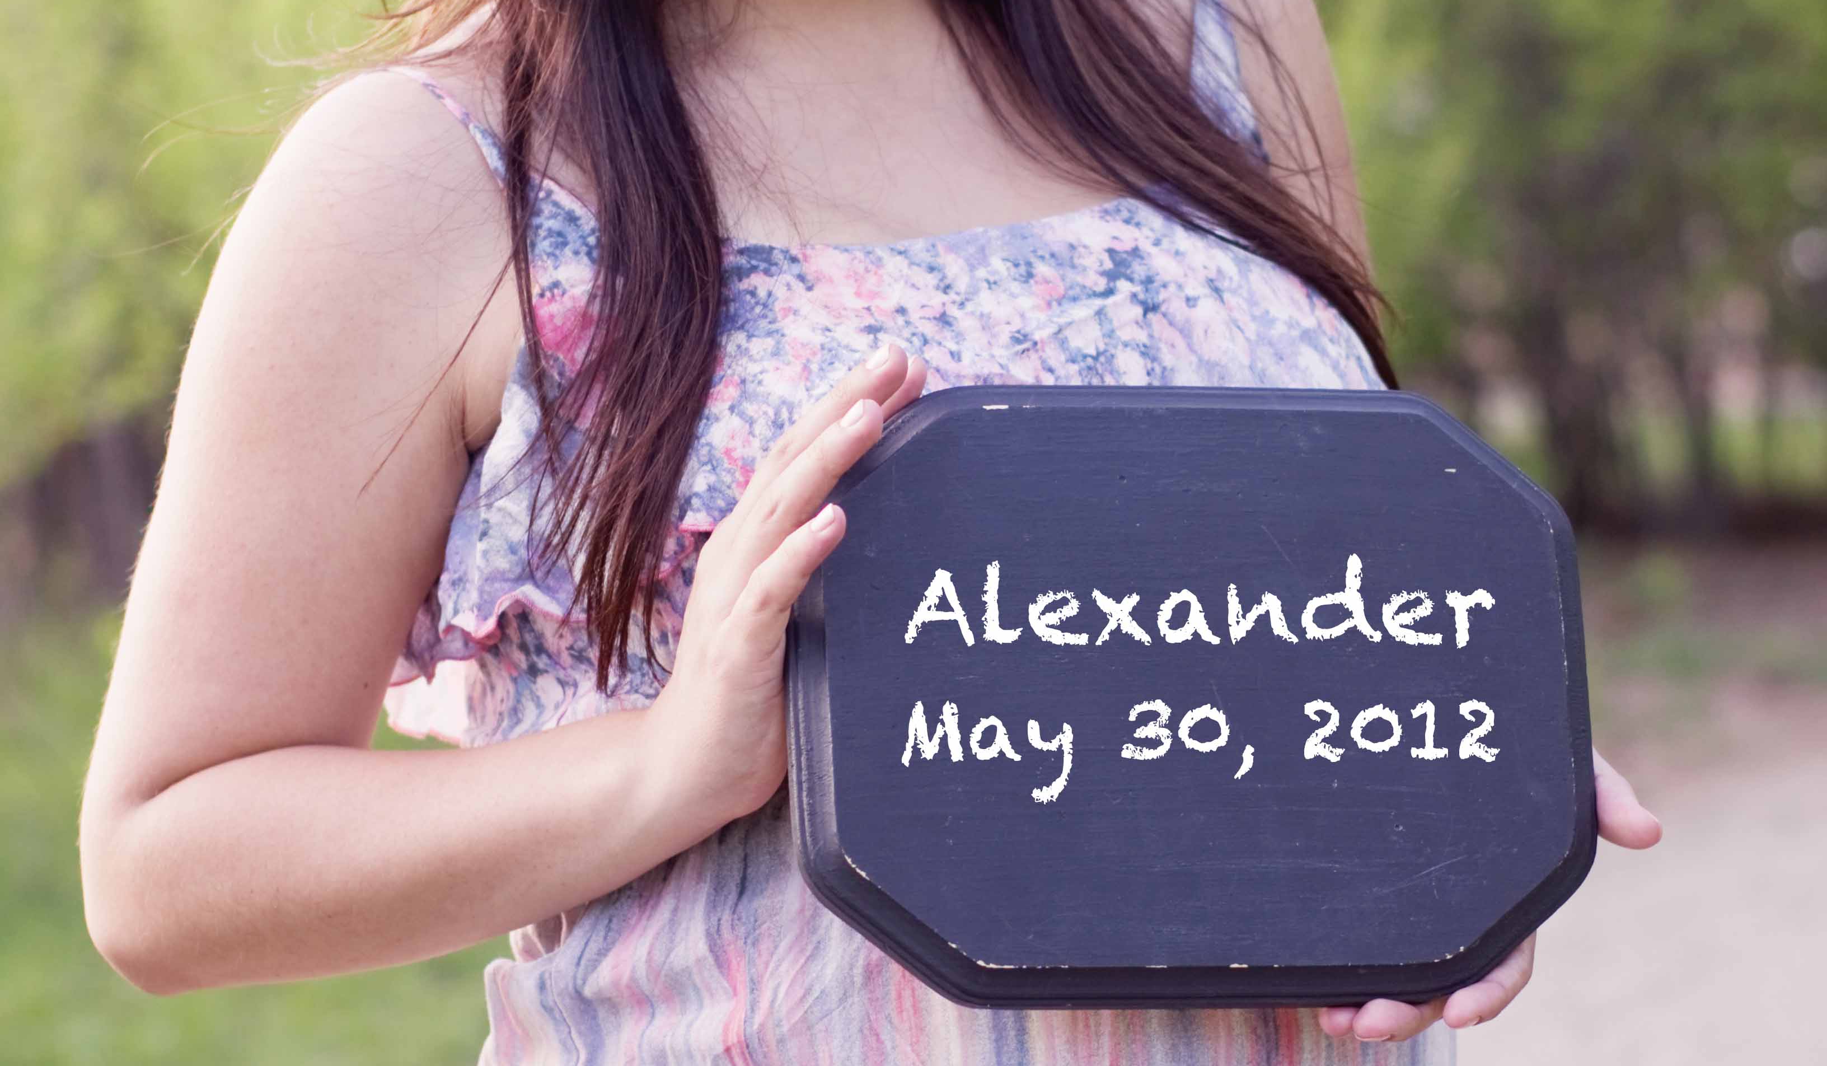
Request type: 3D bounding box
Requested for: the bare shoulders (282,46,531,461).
[{"bbox_3d":[-0.169,-0.092,1.900,0.090,0.138,0.105,-1,2,-25],"label":"bare shoulders"}]

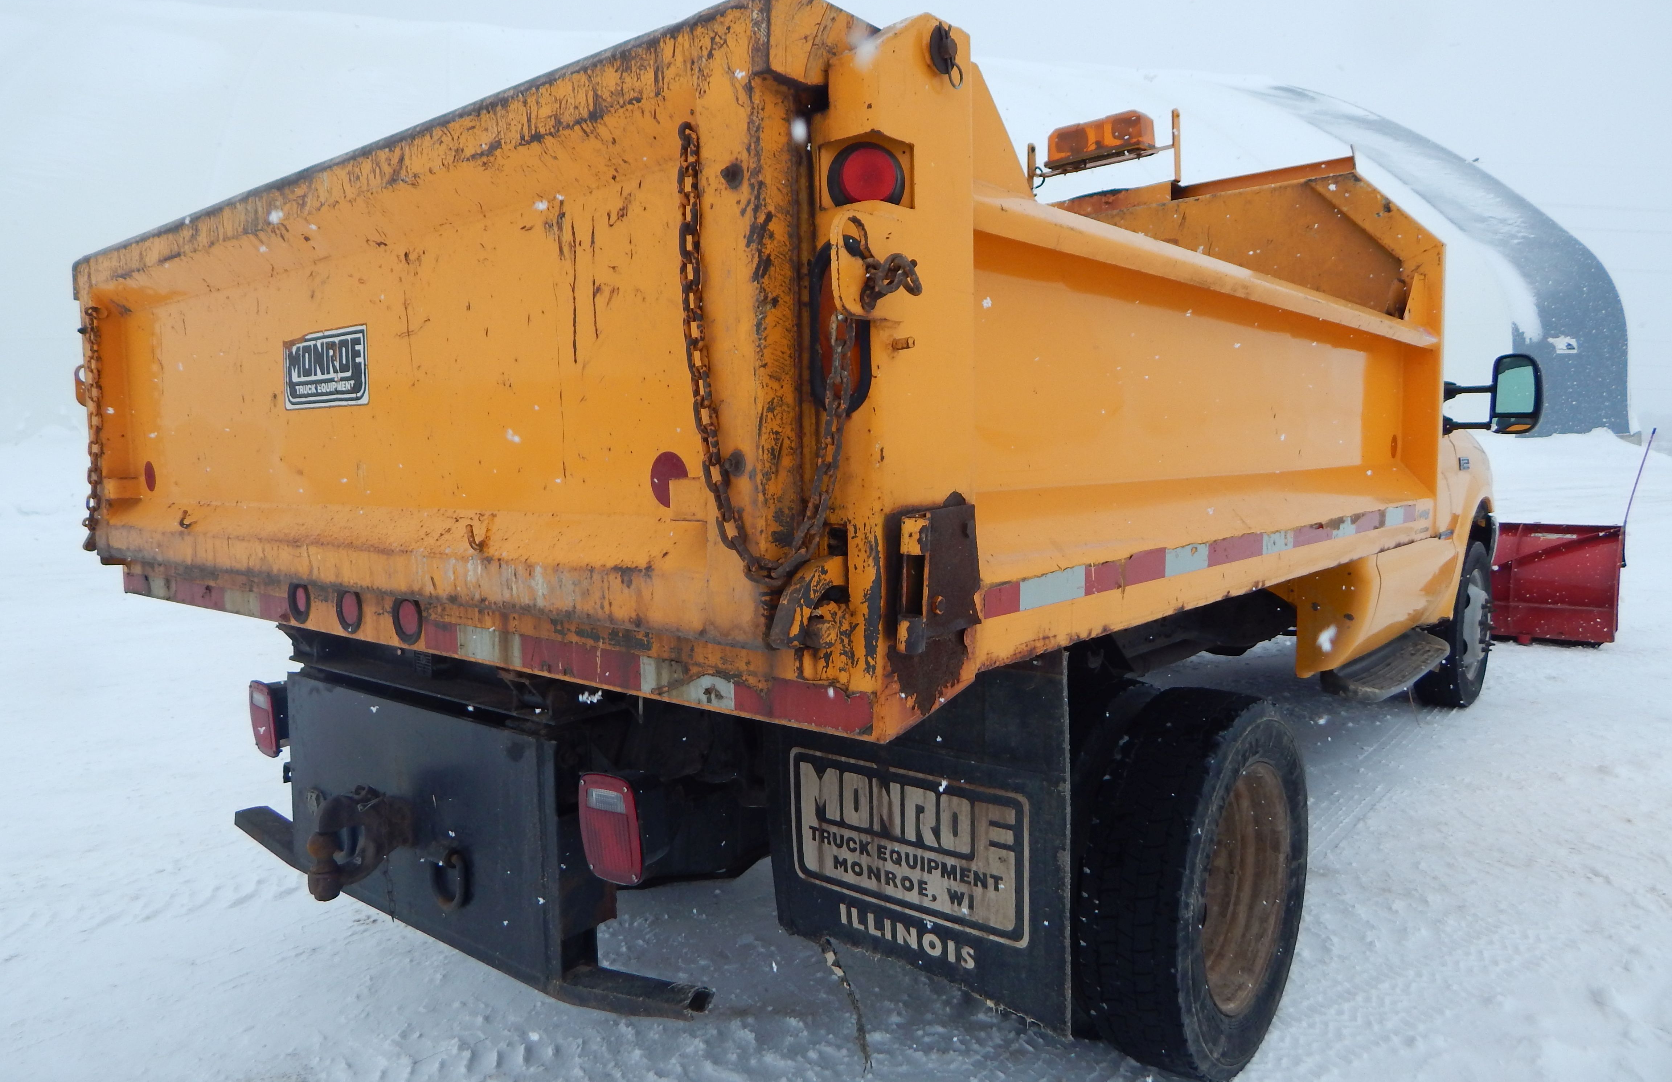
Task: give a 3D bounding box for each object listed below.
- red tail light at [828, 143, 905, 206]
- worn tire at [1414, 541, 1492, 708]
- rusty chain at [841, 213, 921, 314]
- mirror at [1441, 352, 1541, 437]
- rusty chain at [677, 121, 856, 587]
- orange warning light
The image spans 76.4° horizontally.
[{"bbox_3d":[0.034,-0.408,1.197,0.086,0.086,0.035,-1,5,-7],"label":"red tail light"},{"bbox_3d":[3.004,0.415,5.173,0.220,0.800,0.800,3,6,41],"label":"worn tire"},{"bbox_3d":[0.046,-0.293,1.140,0.055,0.105,0.095,3,6,41],"label":"rusty chain"},{"bbox_3d":[2.692,-0.600,4.354,0.360,0.315,0.150,3,6,41],"label":"mirror"},{"bbox_3d":[-0.074,-0.199,1.140,0.155,0.490,0.120,3,6,41],"label":"rusty chain"},{"bbox_3d":[1.005,-1.519,4.023,0.400,0.140,0.180,3,6,41],"label":"orange warning light"}]

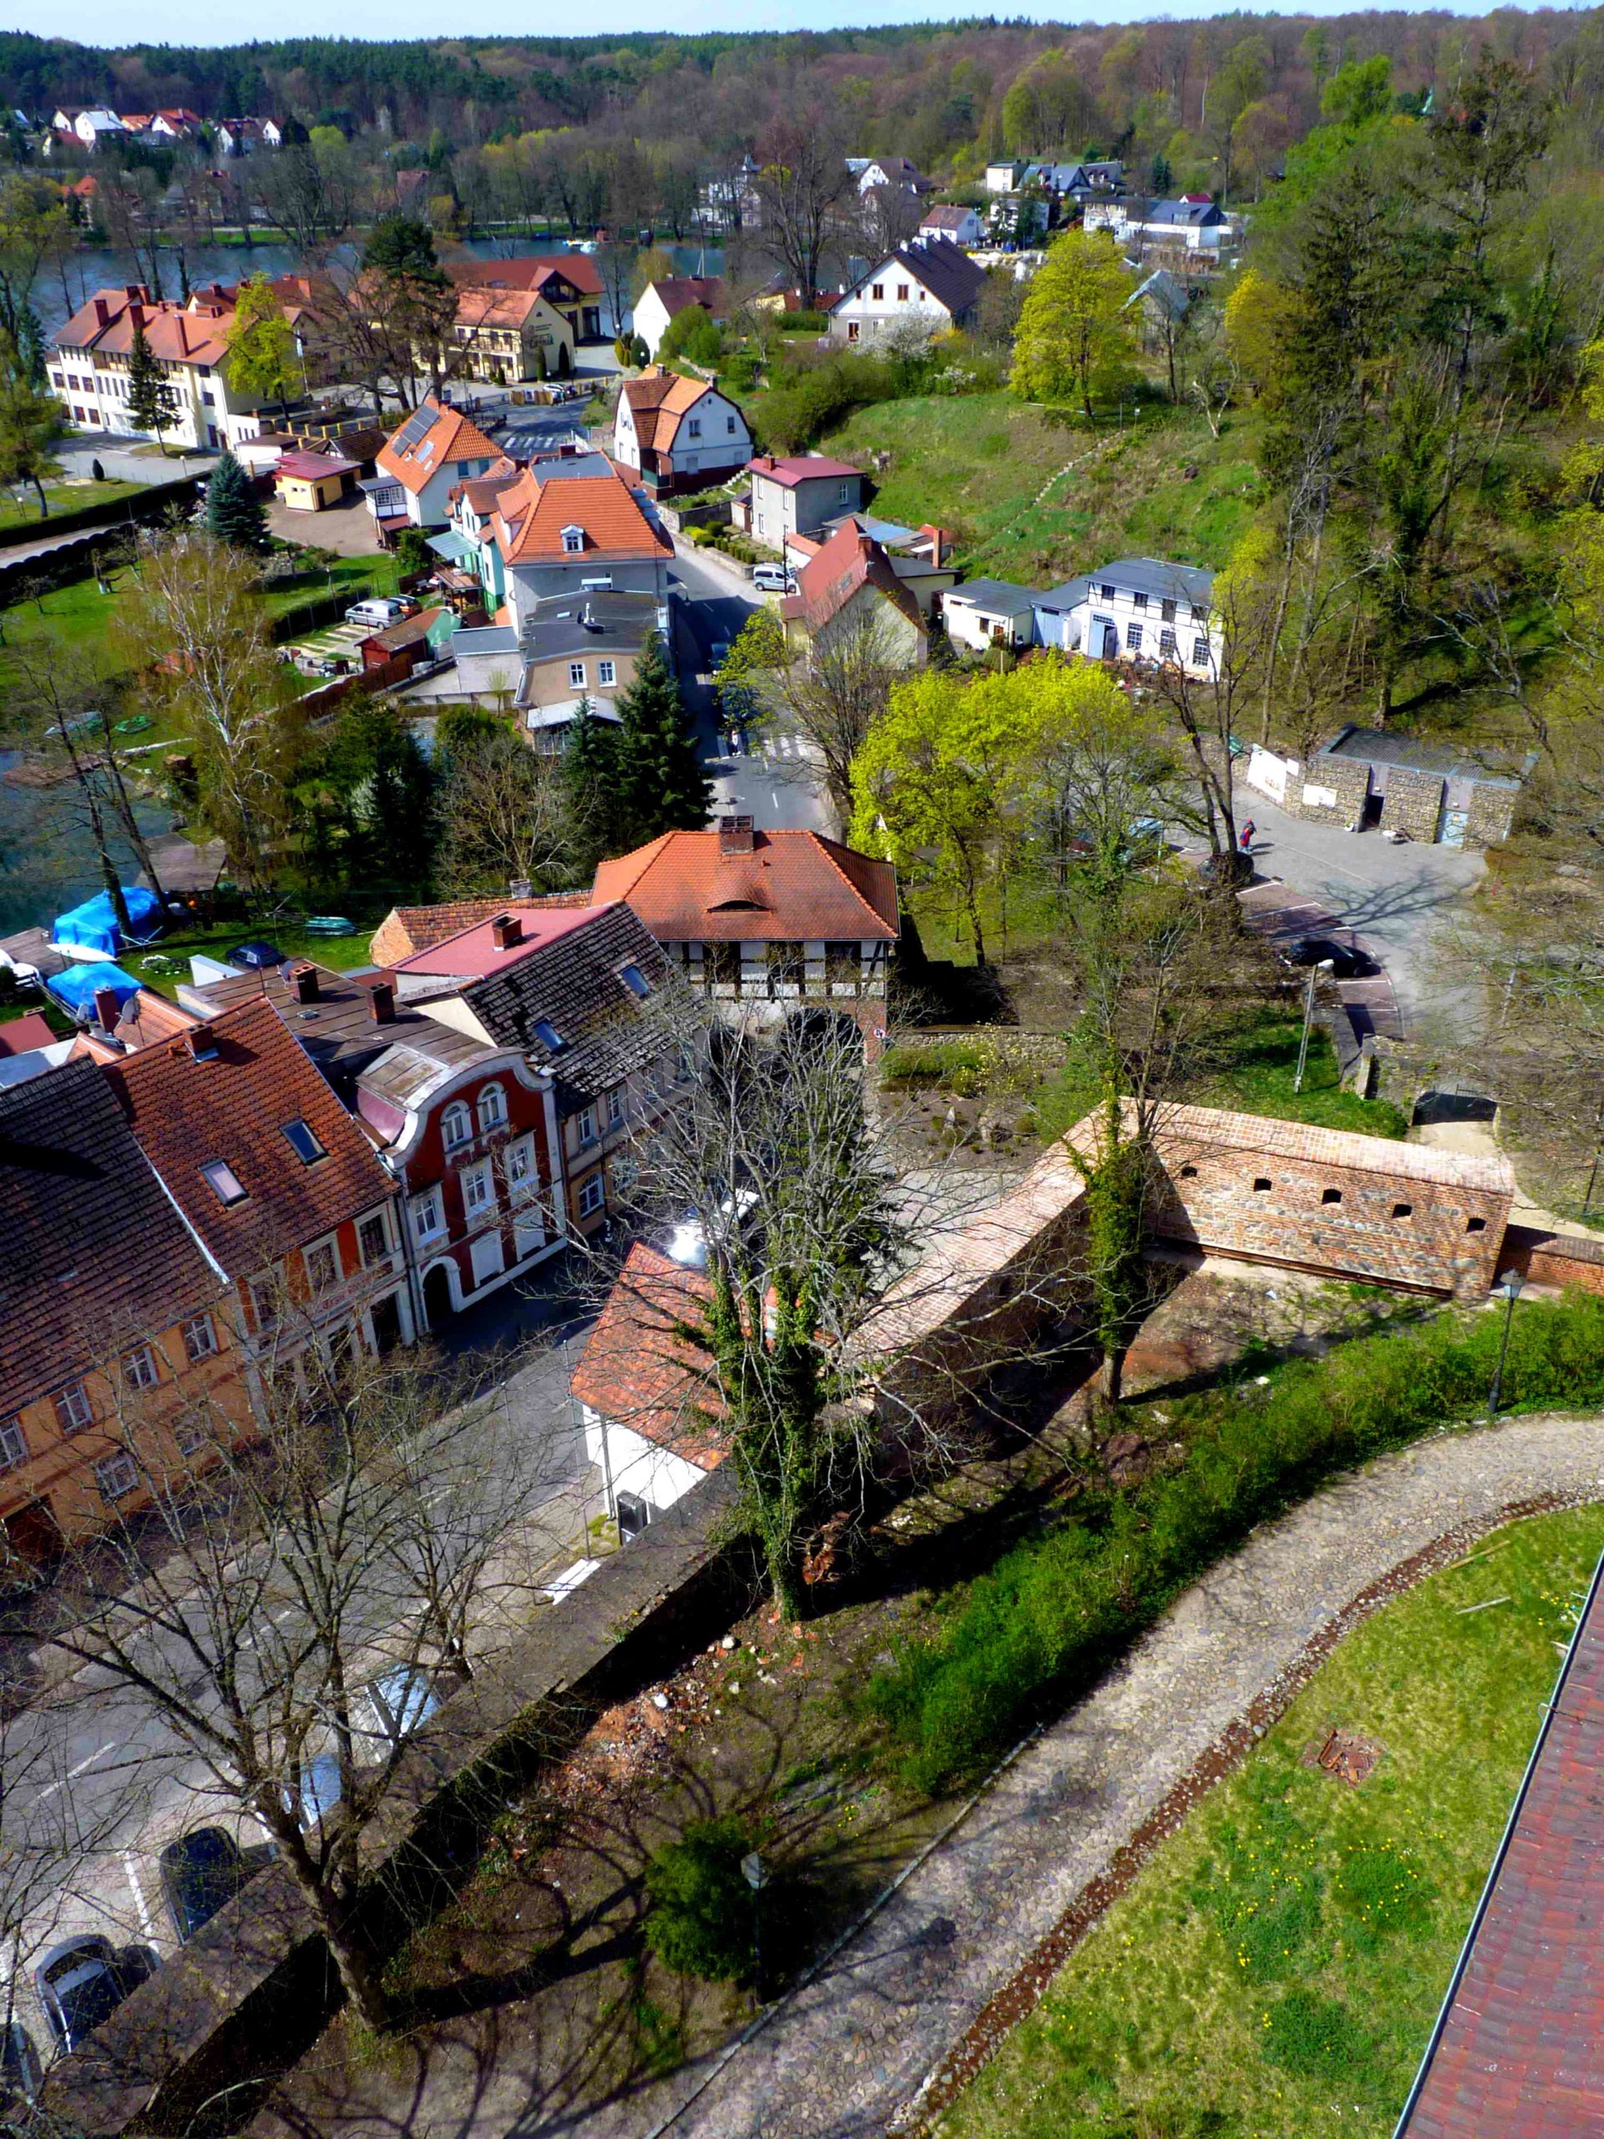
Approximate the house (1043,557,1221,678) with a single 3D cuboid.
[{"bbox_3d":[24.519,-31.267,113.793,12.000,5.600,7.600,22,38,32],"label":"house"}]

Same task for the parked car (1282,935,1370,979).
[{"bbox_3d":[24.228,-5.171,76.083,4.100,1.420,1.750,0,31,0],"label":"parked car"}]

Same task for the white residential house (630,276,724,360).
[{"bbox_3d":[-15.700,-99.160,219.990,9.700,9.400,8.500,-21,37,-30],"label":"white residential house"}]

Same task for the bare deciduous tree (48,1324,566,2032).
[{"bbox_3d":[-9.054,13.035,31.524,9.300,16.300,9.100,0,32,0],"label":"bare deciduous tree"}]

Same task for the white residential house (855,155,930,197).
[{"bbox_3d":[20.983,-206.703,385.860,10.500,9.600,13.500,20,37,29],"label":"white residential house"}]

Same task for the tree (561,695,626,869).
[{"bbox_3d":[-10.880,-14.050,86.190,4.000,10.800,4.000,0,31,0],"label":"tree"}]

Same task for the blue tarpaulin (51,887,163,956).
[{"bbox_3d":[-37.030,-8.040,89.640,3.100,1.700,4.700,12,33,20],"label":"blue tarpaulin"}]

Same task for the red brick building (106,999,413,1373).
[{"bbox_3d":[-19.450,3.490,55.640,11.600,11.100,6.300,25,39,35],"label":"red brick building"}]

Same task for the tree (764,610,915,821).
[{"bbox_3d":[1.881,-18.381,88.552,8.000,11.500,7.800,0,32,0],"label":"tree"}]

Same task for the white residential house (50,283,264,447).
[{"bbox_3d":[-74.915,-84.207,201.009,32.000,13.800,13.000,21,37,30],"label":"white residential house"}]

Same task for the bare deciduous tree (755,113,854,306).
[{"bbox_3d":[0.736,-105.132,204.354,12.000,21.800,12.000,0,31,0],"label":"bare deciduous tree"}]

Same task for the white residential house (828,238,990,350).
[{"bbox_3d":[10.428,-72.305,154.644,11.170,8.230,16.500,9,33,15],"label":"white residential house"}]

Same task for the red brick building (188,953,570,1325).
[{"bbox_3d":[-15.716,1.411,60.386,13.200,9.500,6.800,25,40,34],"label":"red brick building"}]

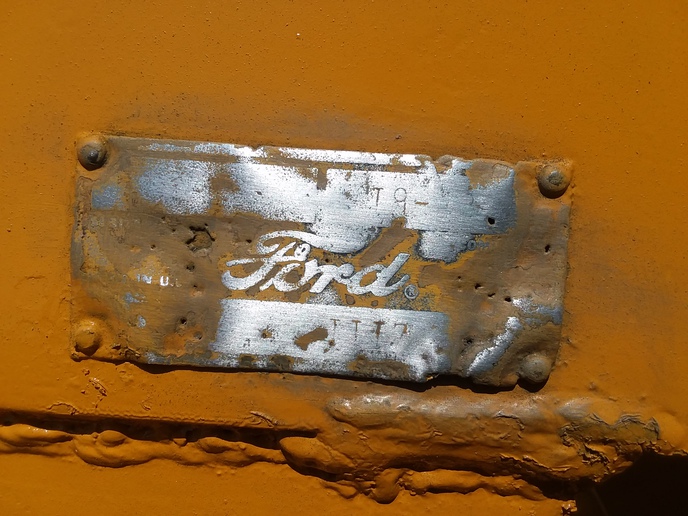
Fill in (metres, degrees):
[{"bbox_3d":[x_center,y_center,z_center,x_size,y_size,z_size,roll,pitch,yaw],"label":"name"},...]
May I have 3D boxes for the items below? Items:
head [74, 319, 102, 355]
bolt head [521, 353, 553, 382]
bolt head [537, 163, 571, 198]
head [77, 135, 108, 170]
[{"bbox_3d":[-0.064,0.019,0.144,0.007,0.007,0.003,4,5,2],"label":"head"},{"bbox_3d":[0.047,0.026,0.140,0.008,0.008,0.004,4,5,2],"label":"bolt head"},{"bbox_3d":[0.050,-0.019,0.136,0.007,0.007,0.003,4,5,2],"label":"bolt head"},{"bbox_3d":[-0.061,-0.026,0.140,0.007,0.007,0.003,4,5,2],"label":"head"}]

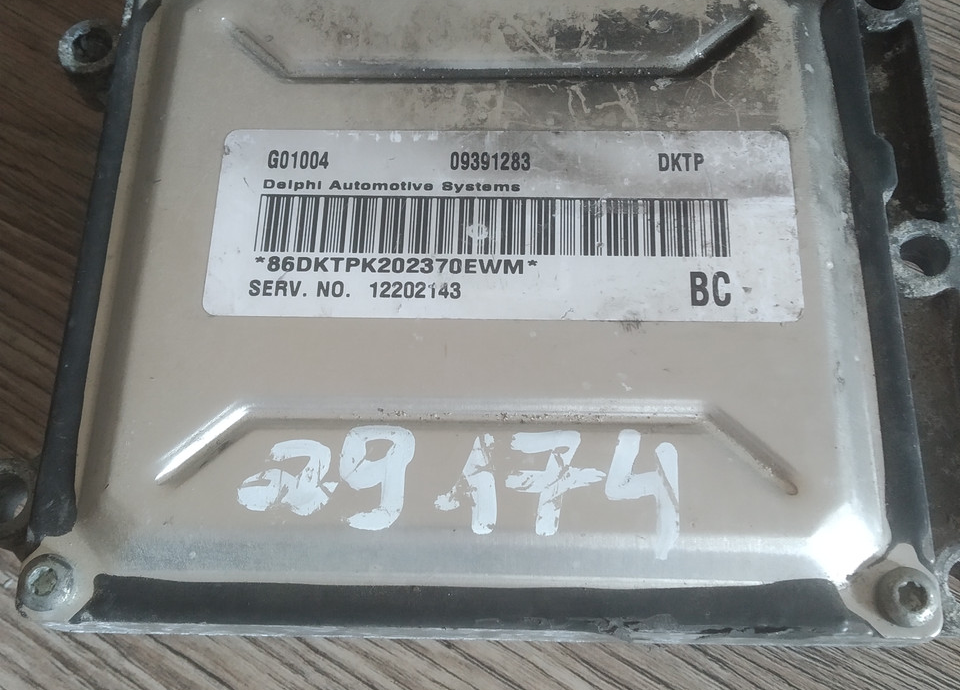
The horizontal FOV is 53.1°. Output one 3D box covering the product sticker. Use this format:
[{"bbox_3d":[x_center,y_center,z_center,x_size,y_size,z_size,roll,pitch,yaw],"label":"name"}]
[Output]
[{"bbox_3d":[0.003,-0.019,0.148,0.089,0.001,0.032,1,70,2],"label":"product sticker"}]

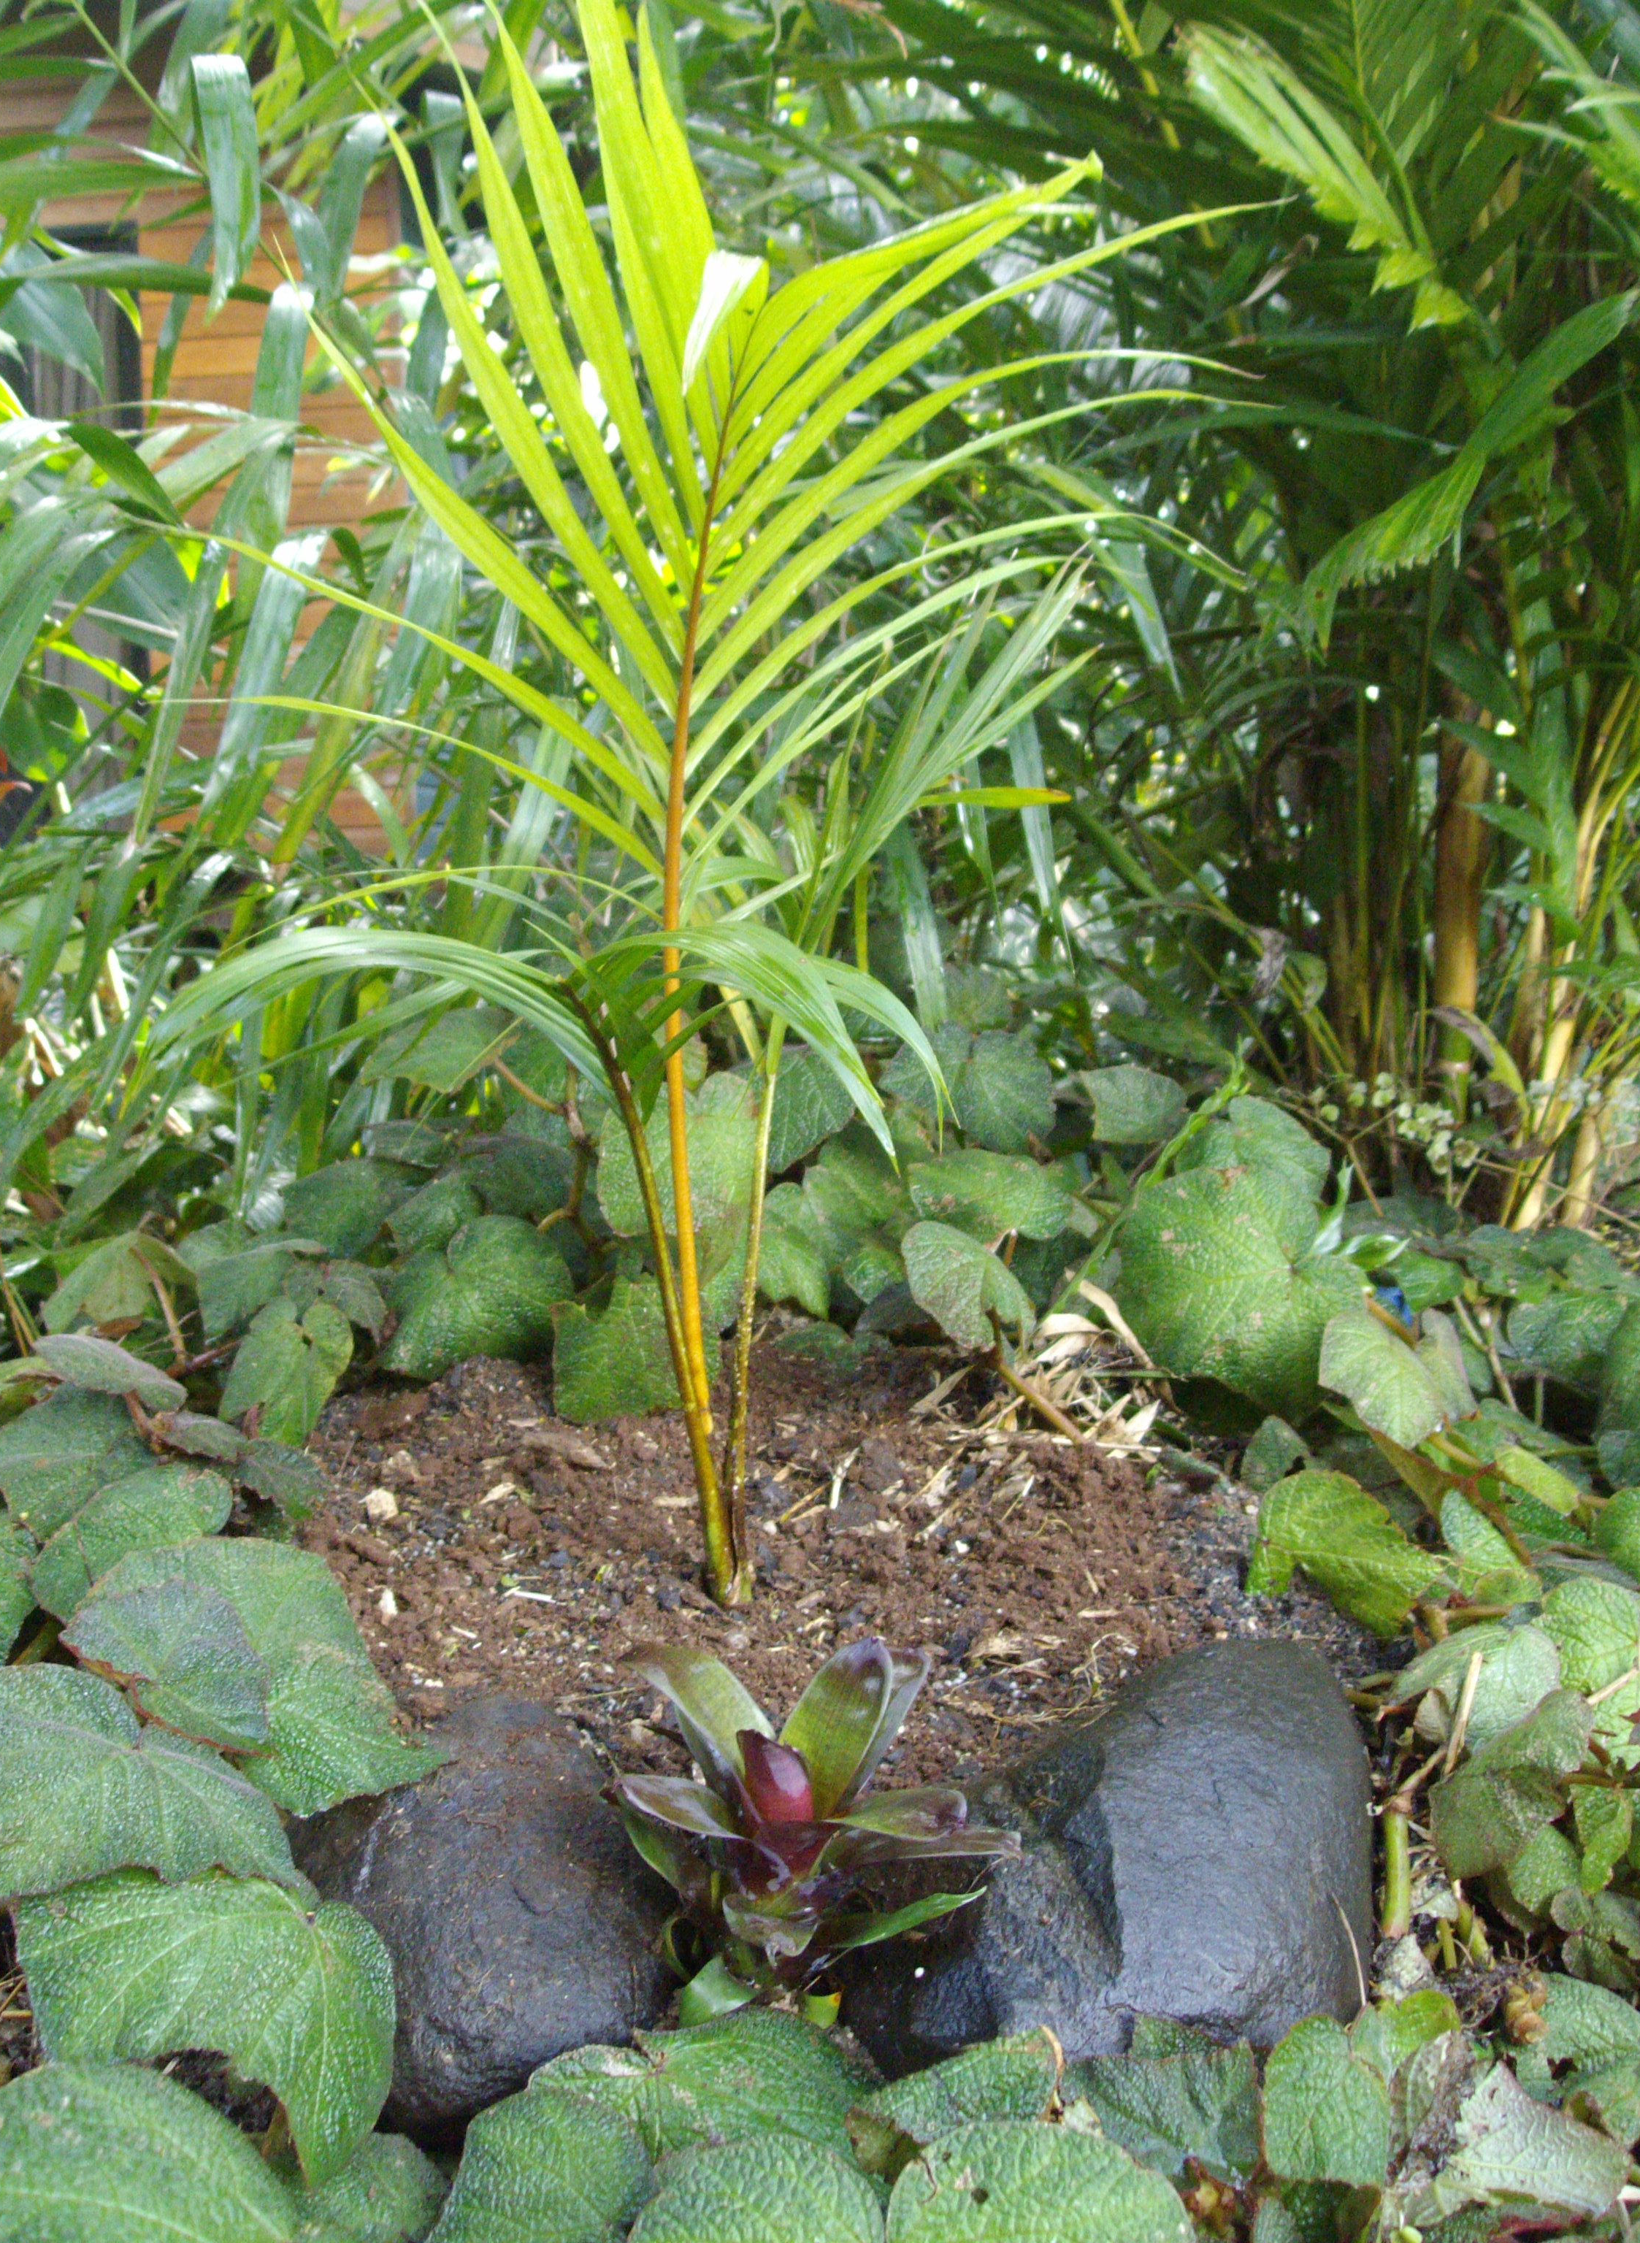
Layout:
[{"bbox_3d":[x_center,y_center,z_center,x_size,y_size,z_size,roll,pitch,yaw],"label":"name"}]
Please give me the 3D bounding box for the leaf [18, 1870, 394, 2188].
[{"bbox_3d":[-0.310,0.462,1.209,0.162,0.060,0.206,-27,62,-23],"label":"leaf"}]

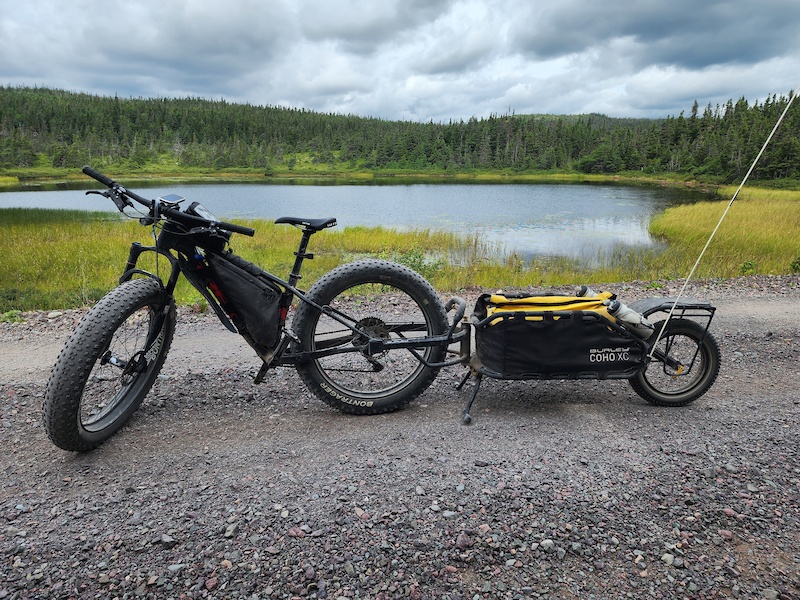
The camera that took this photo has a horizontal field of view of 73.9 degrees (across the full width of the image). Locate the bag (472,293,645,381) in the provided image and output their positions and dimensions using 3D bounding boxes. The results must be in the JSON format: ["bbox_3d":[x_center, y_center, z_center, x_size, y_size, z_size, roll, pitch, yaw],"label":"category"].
[{"bbox_3d":[0.743,0.163,2.622,0.750,0.355,0.350,0,13,0],"label":"bag"}]

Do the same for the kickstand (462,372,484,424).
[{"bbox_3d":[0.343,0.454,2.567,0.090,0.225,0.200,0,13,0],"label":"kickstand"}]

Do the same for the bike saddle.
[{"bbox_3d":[-0.411,-0.334,2.352,0.268,0.062,0.142,-3,13,-12],"label":"bike saddle"}]

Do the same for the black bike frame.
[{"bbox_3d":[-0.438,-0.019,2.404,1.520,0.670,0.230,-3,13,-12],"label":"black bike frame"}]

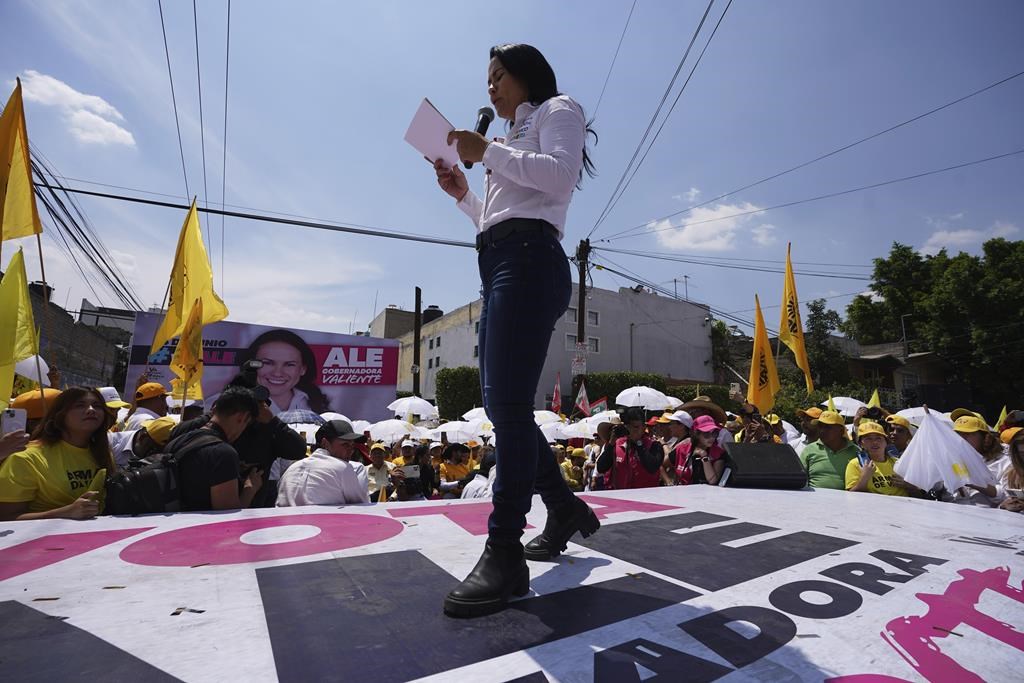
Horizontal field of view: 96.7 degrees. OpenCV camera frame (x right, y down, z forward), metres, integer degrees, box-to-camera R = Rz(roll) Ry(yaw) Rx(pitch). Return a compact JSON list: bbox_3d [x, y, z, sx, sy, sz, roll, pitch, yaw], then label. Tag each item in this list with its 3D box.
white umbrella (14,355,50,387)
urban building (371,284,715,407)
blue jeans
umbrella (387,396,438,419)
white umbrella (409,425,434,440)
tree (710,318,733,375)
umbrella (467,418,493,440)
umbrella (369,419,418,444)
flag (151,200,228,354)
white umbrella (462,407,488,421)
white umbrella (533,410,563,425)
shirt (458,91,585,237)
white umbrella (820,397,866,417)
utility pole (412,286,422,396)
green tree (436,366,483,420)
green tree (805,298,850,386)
[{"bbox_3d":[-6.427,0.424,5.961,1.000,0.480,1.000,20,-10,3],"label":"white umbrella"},{"bbox_3d":[3.103,4.837,54.333,25.000,13.500,28.000,8,-13,-36],"label":"urban building"},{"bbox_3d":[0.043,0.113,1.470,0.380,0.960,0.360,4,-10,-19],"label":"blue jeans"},{"bbox_3d":[-1.946,1.300,8.900,1.020,0.420,1.020,1,-4,0],"label":"umbrella"},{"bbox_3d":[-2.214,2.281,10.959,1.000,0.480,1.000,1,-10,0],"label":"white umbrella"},{"bbox_3d":[11.434,1.737,24.485,1.200,5.980,1.300,-3,-11,25],"label":"tree"},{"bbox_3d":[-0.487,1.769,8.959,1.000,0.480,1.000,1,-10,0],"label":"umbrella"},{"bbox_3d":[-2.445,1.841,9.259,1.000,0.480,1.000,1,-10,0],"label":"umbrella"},{"bbox_3d":[-2.657,-0.527,3.750,0.620,1.270,0.350,8,-13,-36],"label":"flag"},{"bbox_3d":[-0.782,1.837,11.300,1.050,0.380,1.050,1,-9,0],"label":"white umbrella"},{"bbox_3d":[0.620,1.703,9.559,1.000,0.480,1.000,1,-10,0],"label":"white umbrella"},{"bbox_3d":[0.029,-0.531,1.412,0.410,0.480,0.450,6,-11,-25],"label":"shirt"},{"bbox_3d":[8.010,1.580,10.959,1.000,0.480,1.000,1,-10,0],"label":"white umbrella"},{"bbox_3d":[-3.643,1.217,17.414,0.260,6.810,0.260,-1,-10,0],"label":"utility pole"},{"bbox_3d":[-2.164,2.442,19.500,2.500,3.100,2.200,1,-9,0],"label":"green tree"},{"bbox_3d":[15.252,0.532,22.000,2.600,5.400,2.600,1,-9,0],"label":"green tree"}]

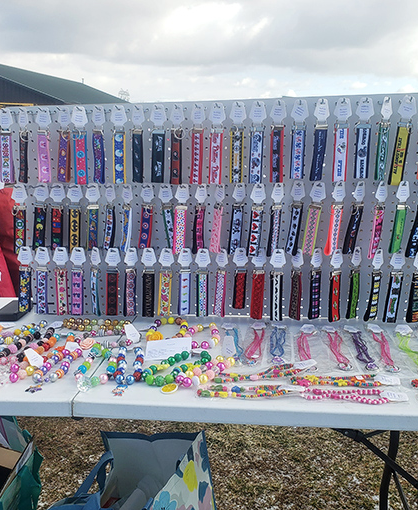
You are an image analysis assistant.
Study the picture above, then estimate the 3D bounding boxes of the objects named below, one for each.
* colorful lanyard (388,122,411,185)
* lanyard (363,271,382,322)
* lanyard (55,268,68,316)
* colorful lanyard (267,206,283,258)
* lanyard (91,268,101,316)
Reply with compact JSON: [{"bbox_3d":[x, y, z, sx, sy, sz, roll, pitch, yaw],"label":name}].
[{"bbox_3d":[0.473,-0.249,1.260,0.034,0.150,0.014,6,14,9],"label":"colorful lanyard"},{"bbox_3d":[0.442,0.111,1.373,0.032,0.136,0.012,-4,16,-24],"label":"lanyard"},{"bbox_3d":[-0.430,0.110,1.495,0.034,0.145,0.012,1,13,7],"label":"lanyard"},{"bbox_3d":[0.176,-0.064,1.359,0.034,0.140,0.014,5,14,7],"label":"colorful lanyard"},{"bbox_3d":[-0.324,0.107,1.473,0.032,0.141,0.012,10,17,33],"label":"lanyard"}]

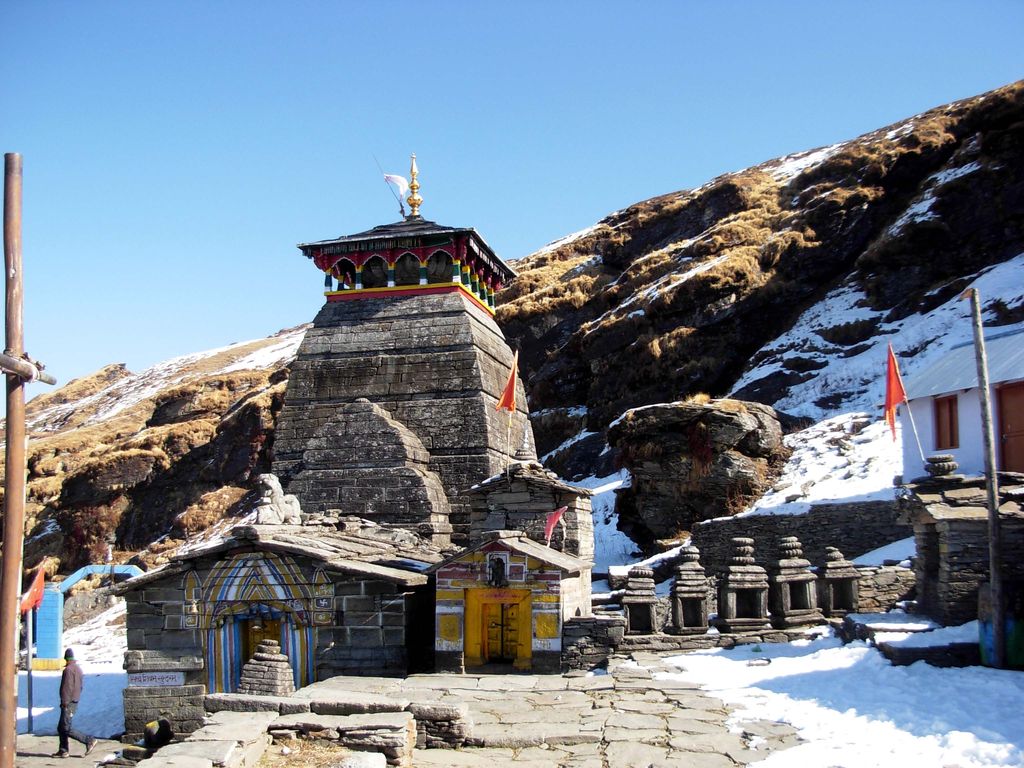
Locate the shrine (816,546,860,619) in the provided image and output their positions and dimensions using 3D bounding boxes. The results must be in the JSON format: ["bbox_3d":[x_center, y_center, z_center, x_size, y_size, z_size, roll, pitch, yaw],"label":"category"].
[{"bbox_3d":[6.529,3.950,22.500,0.696,1.364,0.627,0,-6,-11],"label":"shrine"}]

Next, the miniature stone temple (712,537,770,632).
[{"bbox_3d":[4.349,3.787,21.300,0.868,1.727,0.781,0,-6,-10],"label":"miniature stone temple"}]

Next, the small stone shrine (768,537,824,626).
[{"bbox_3d":[5.535,3.836,21.900,0.822,1.703,0.739,1,-7,-17],"label":"small stone shrine"}]

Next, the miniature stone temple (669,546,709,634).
[{"bbox_3d":[3.277,3.825,20.900,0.604,1.580,0.543,0,-6,-11],"label":"miniature stone temple"}]

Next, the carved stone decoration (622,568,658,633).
[{"bbox_3d":[2.372,3.978,20.700,0.556,1.203,0.445,0,-6,-4],"label":"carved stone decoration"}]

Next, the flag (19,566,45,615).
[{"bbox_3d":[-8.079,3.472,18.900,0.440,0.820,0.120,0,-6,-11],"label":"flag"}]

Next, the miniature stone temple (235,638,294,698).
[{"bbox_3d":[-3.749,4.327,17.200,0.748,0.777,0.710,-2,-6,13],"label":"miniature stone temple"}]

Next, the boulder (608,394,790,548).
[{"bbox_3d":[4.363,2.141,26.300,4.100,3.600,3.600,-1,-6,0],"label":"boulder"}]

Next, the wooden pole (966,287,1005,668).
[{"bbox_3d":[6.455,1.230,15.284,0.130,5.165,0.130,-1,-6,0],"label":"wooden pole"}]

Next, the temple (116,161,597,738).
[{"bbox_3d":[-1.903,0.370,22.733,7.350,11.674,9.950,-2,-6,14],"label":"temple"}]

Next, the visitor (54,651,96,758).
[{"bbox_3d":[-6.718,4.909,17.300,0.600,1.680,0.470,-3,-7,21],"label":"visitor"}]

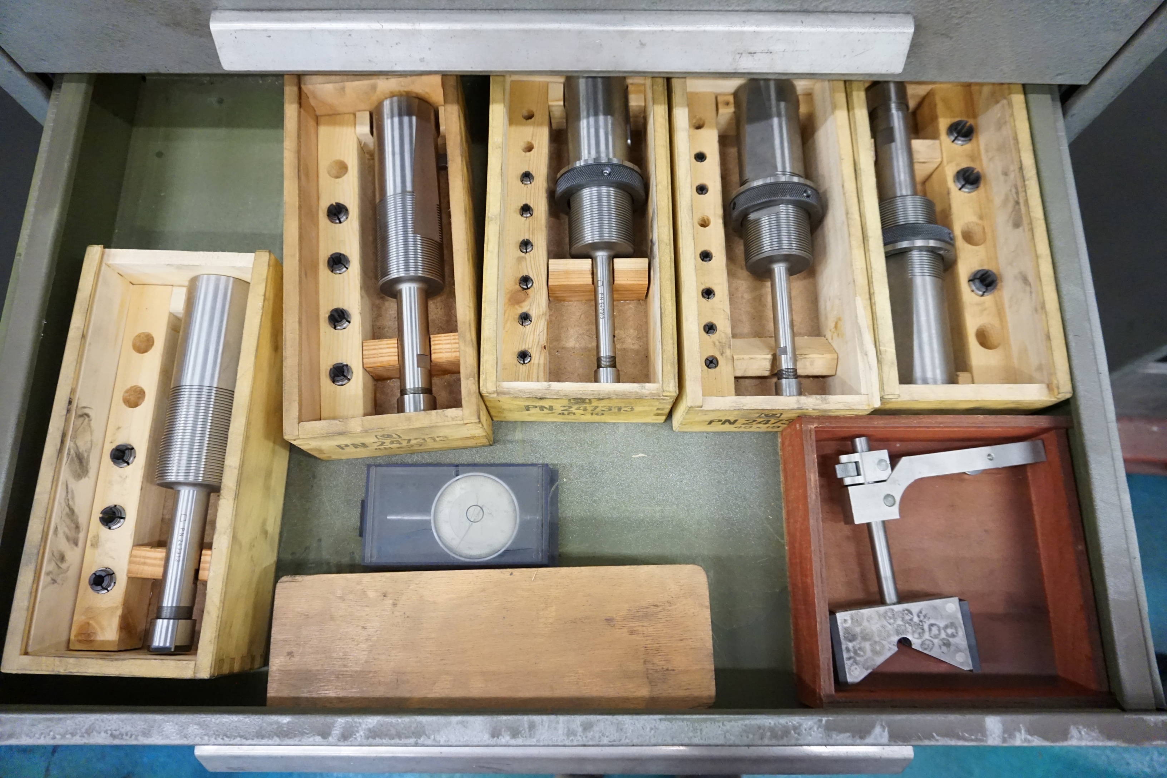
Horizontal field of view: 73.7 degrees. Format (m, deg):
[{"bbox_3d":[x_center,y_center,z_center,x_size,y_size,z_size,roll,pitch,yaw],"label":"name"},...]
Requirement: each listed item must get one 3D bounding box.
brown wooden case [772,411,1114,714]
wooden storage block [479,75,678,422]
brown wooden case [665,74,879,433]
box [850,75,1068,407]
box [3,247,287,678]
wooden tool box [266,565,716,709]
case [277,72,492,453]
[{"bbox_3d":[0.233,0.114,0.520,0.176,0.055,0.182,0,75,0],"label":"brown wooden case"},{"bbox_3d":[-0.003,-0.116,0.568,0.126,0.077,0.269,0,75,0],"label":"wooden storage block"},{"bbox_3d":[0.127,-0.109,0.567,0.124,0.076,0.269,0,75,0],"label":"brown wooden case"},{"bbox_3d":[0.252,-0.115,0.569,0.123,0.077,0.269,0,75,0],"label":"box"},{"bbox_3d":[-0.274,0.046,0.523,0.122,0.077,0.269,1,75,0],"label":"box"},{"bbox_3d":[-0.056,0.161,0.503,0.270,0.059,0.085,-1,75,-1],"label":"wooden tool box"},{"bbox_3d":[-0.139,-0.094,0.560,0.122,0.079,0.269,-5,75,-2],"label":"case"}]

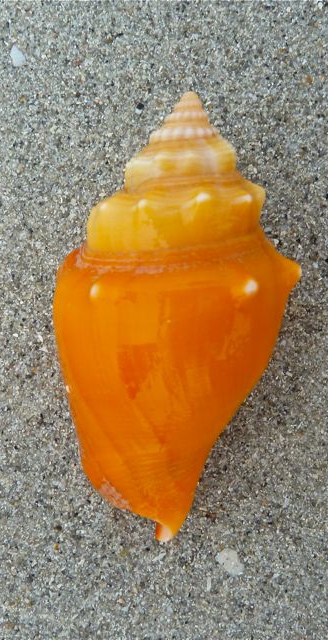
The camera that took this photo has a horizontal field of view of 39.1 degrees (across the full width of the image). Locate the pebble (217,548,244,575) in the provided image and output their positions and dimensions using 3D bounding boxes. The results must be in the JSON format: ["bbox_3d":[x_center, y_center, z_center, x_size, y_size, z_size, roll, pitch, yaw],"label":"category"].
[{"bbox_3d":[0.016,0.059,0.111,0.005,0.003,0.007,-30,87,-2],"label":"pebble"}]

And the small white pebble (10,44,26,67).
[{"bbox_3d":[-0.038,-0.068,0.119,0.003,0.002,0.006,-19,87,-1],"label":"small white pebble"}]

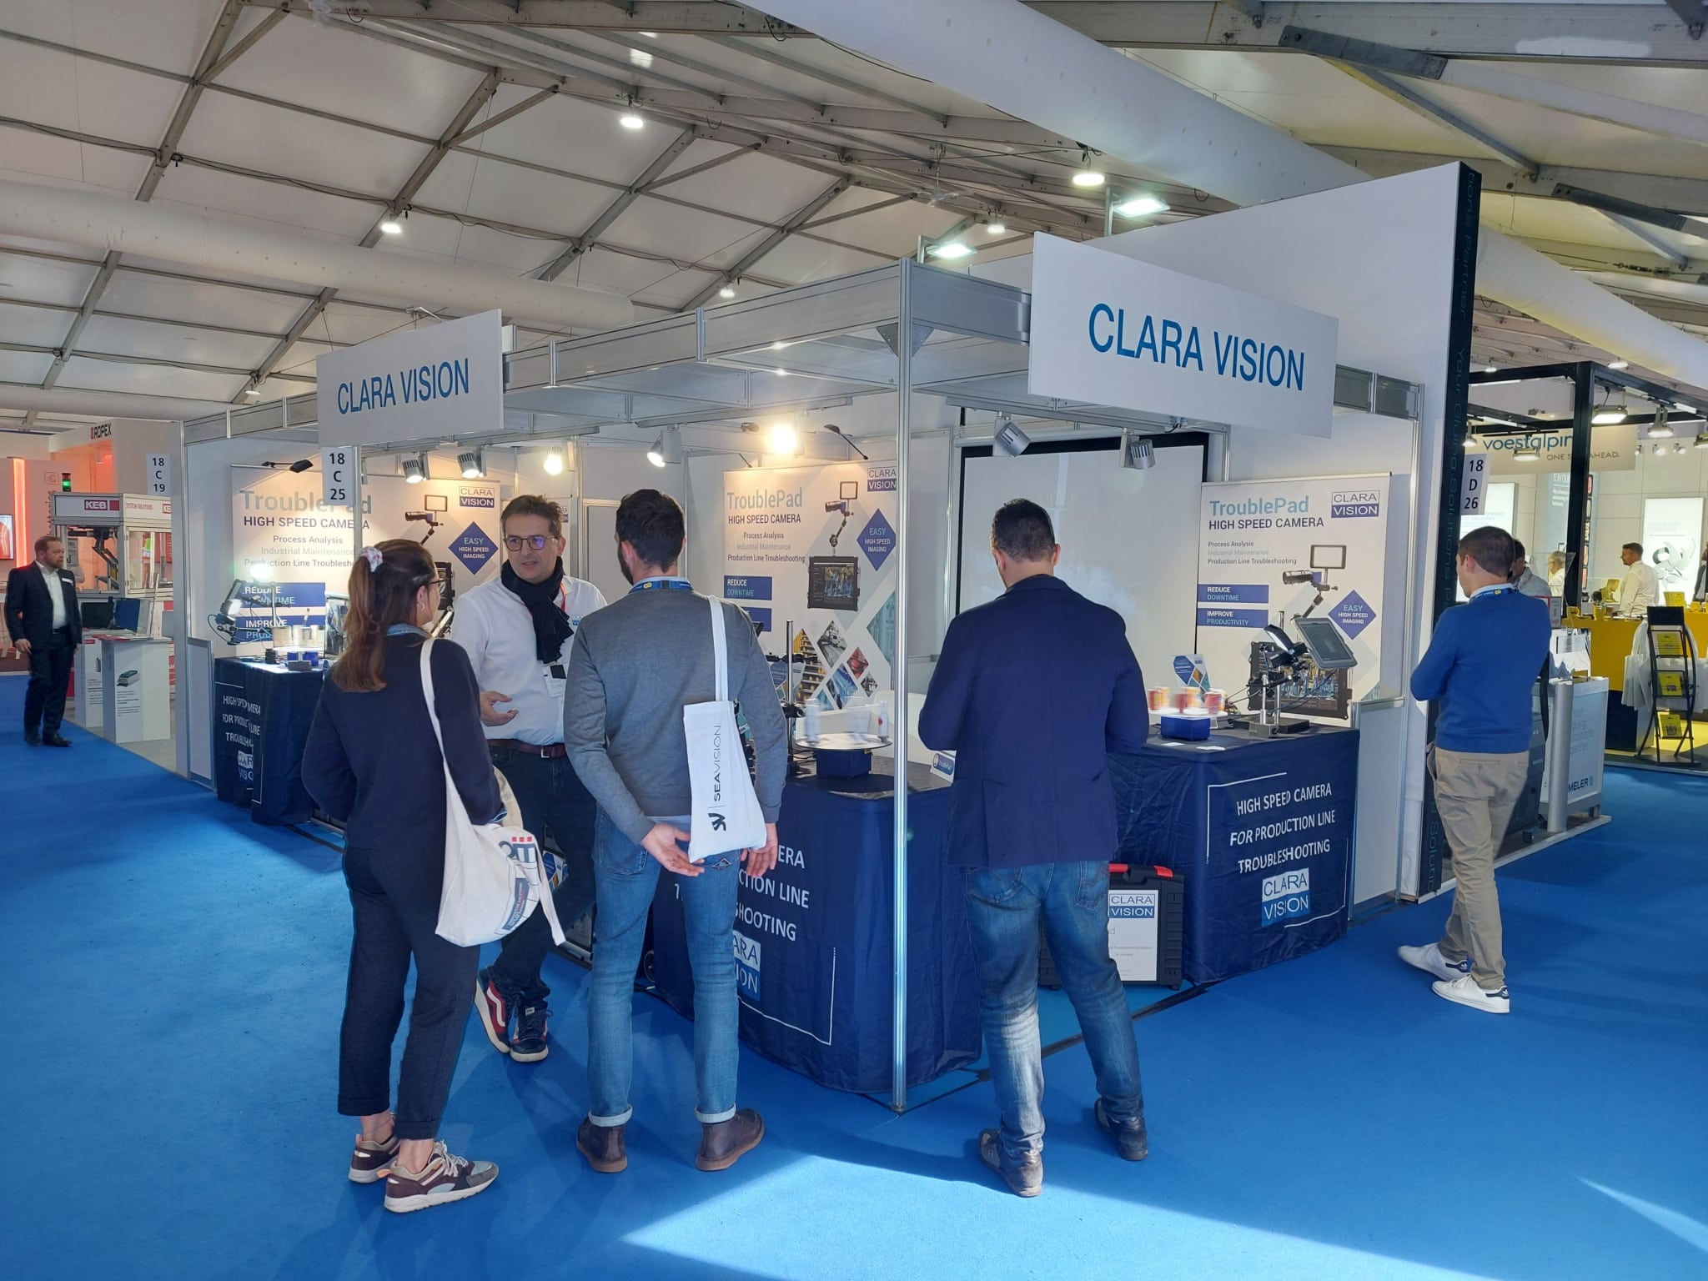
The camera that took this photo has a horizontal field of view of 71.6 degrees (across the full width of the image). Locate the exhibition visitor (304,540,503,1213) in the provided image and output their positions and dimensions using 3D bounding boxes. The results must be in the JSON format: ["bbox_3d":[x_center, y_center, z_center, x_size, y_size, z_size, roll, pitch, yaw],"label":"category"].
[{"bbox_3d":[-1.178,0.581,3.078,0.480,1.653,0.390,4,5,37],"label":"exhibition visitor"}]

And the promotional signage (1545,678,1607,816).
[{"bbox_3d":[4.525,0.695,7.506,0.740,0.910,0.200,-3,6,-42],"label":"promotional signage"}]

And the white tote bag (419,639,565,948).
[{"bbox_3d":[-0.912,0.380,3.030,0.350,0.770,0.130,-3,5,-38],"label":"white tote bag"}]

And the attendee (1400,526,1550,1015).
[{"bbox_3d":[2.392,0.467,4.589,0.500,1.790,0.460,-1,5,-27],"label":"attendee"}]

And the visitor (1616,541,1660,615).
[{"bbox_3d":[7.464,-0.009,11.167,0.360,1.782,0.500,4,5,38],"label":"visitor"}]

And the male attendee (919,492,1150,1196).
[{"bbox_3d":[0.505,0.523,3.231,0.600,1.792,0.460,0,4,-9],"label":"male attendee"}]

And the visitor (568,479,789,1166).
[{"bbox_3d":[-0.484,0.501,3.210,0.600,1.812,0.420,1,4,-3],"label":"visitor"}]

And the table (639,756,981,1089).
[{"bbox_3d":[-0.151,0.895,4.239,0.520,0.920,1.200,-3,6,-45],"label":"table"}]

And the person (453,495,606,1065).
[{"bbox_3d":[-1.060,0.443,3.893,0.550,1.812,0.420,0,4,-9],"label":"person"}]

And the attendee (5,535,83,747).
[{"bbox_3d":[-6.824,-0.025,10.010,0.340,1.740,0.540,3,5,30],"label":"attendee"}]

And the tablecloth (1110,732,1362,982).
[{"bbox_3d":[1.590,0.847,5.182,1.280,0.891,0.650,-3,6,-42],"label":"tablecloth"}]

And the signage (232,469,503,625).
[{"bbox_3d":[-3.642,-0.137,8.972,2.030,2.170,0.100,-3,6,-43],"label":"signage"}]

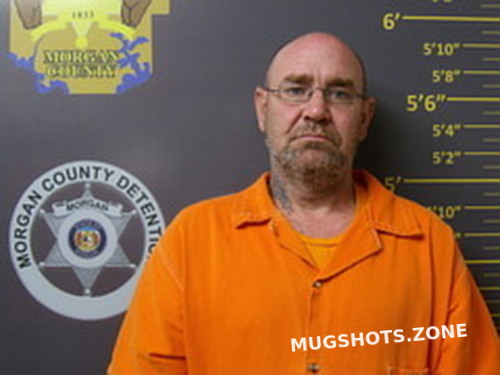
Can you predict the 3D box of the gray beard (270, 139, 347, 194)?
[{"bbox_3d":[0.091,-0.033,1.025,0.118,0.085,0.080,3,0,2],"label":"gray beard"}]

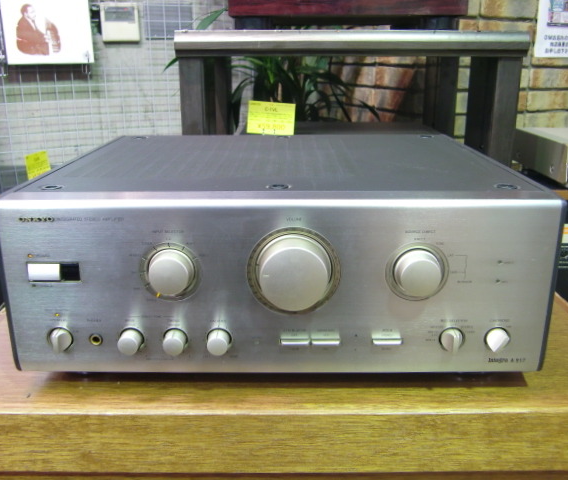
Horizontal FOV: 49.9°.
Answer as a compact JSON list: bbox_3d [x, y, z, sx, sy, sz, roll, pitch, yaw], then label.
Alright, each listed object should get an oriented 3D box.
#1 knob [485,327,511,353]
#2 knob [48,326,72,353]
[{"bbox_3d":[0.182,0.086,0.516,0.019,0.019,0.011,0,18,1],"label":"knob"},{"bbox_3d":[-0.193,0.087,0.522,0.019,0.019,0.011,0,18,1],"label":"knob"}]

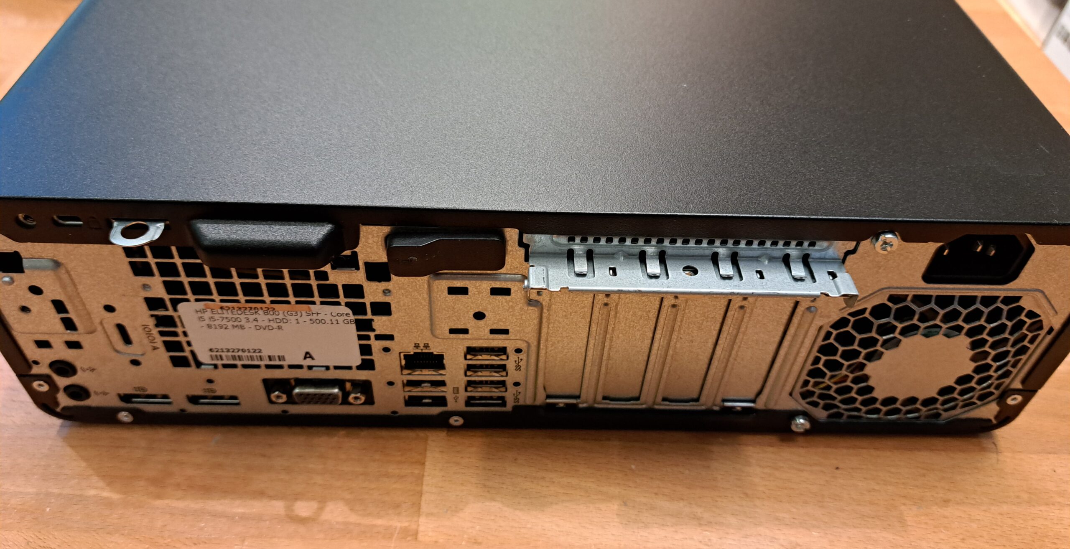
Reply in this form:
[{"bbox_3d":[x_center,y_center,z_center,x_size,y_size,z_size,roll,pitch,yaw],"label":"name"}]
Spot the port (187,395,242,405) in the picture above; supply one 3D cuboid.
[{"bbox_3d":[-0.105,0.037,0.247,0.016,0.005,0.012,1,45,-3],"label":"port"}]

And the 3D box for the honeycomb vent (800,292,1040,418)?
[{"bbox_3d":[0.122,0.028,0.238,0.068,0.064,0.004,1,45,-3],"label":"honeycomb vent"}]

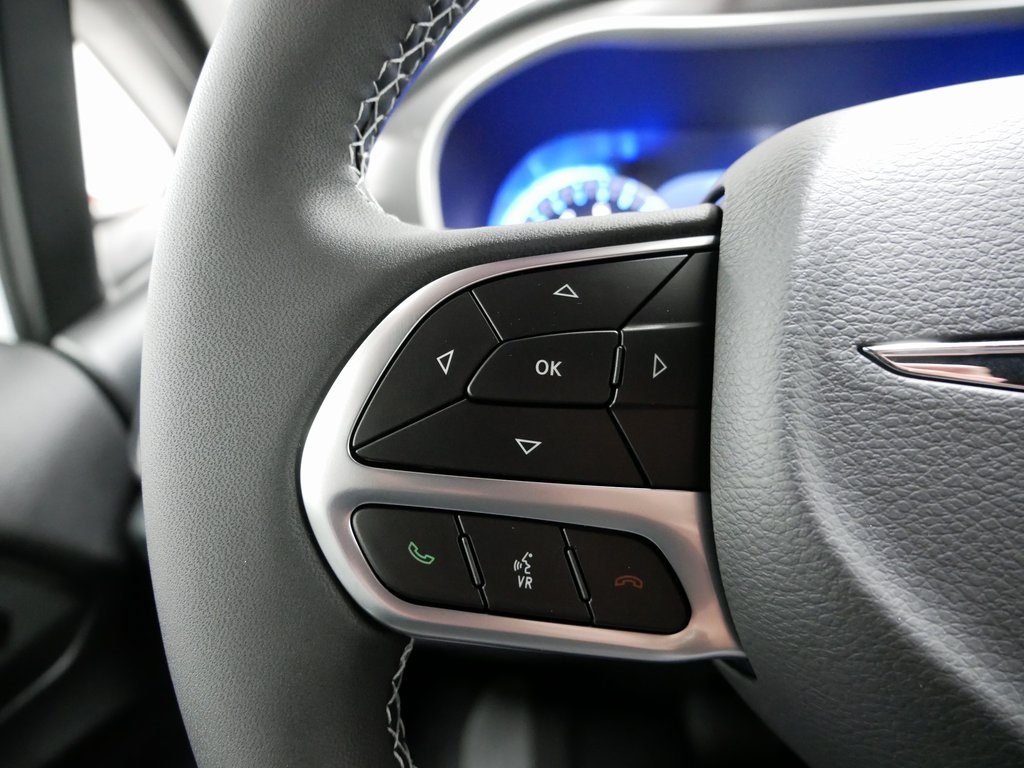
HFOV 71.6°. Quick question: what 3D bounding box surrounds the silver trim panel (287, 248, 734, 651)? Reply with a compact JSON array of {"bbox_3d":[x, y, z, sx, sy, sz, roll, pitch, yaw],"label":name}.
[{"bbox_3d":[0.002,0.013,0.141,0.086,0.083,0.020,0,-2,-3],"label":"silver trim panel"}]

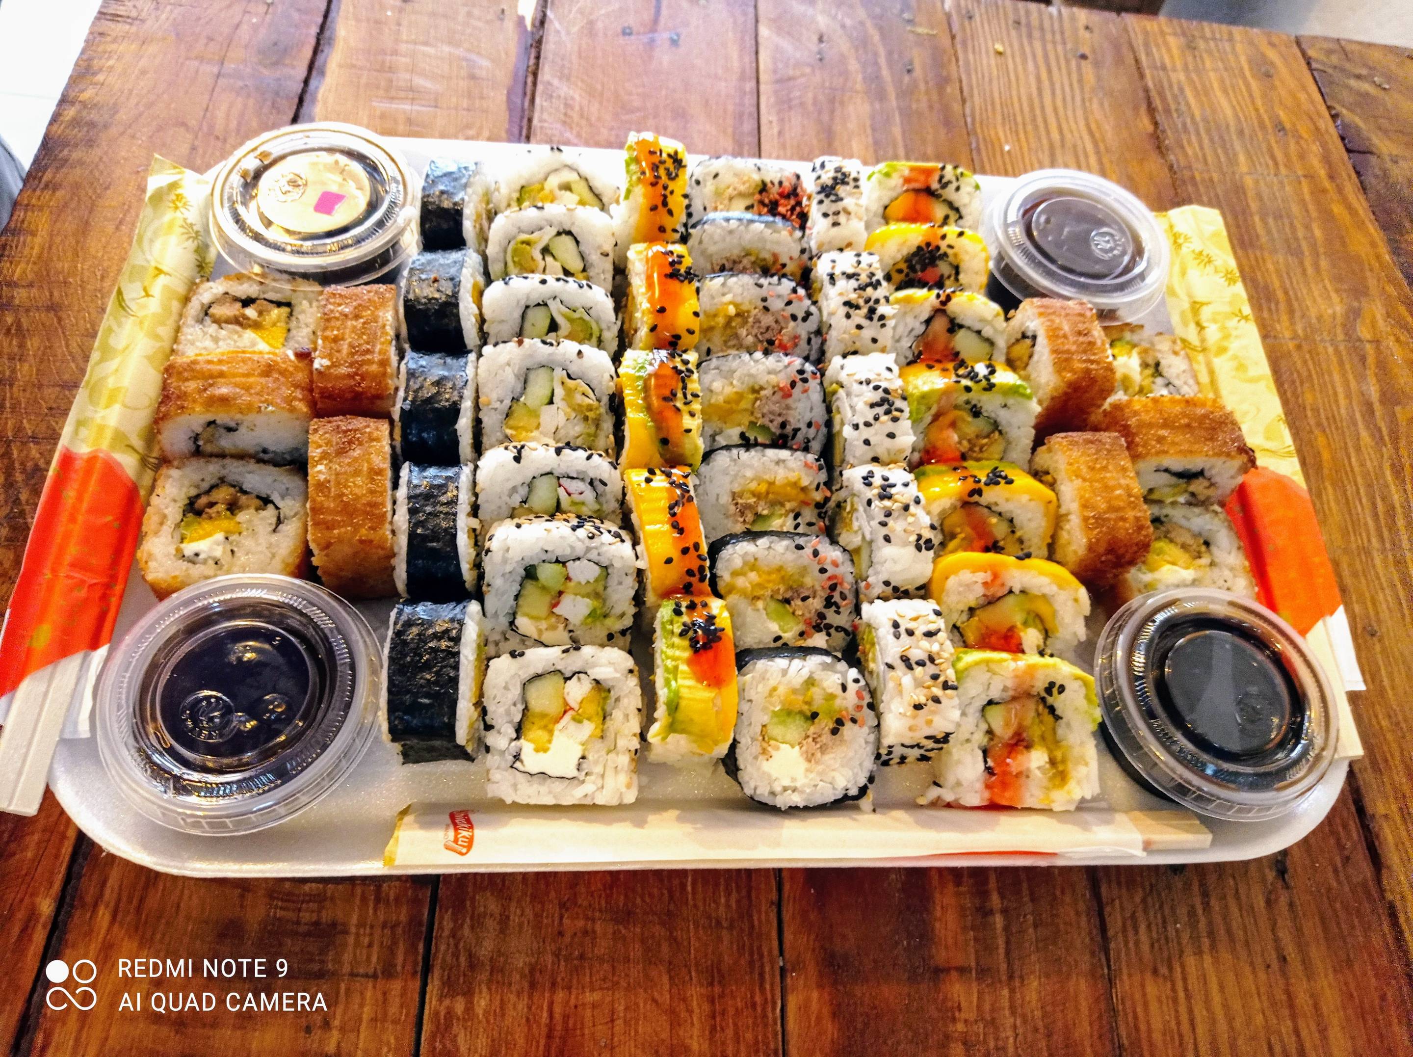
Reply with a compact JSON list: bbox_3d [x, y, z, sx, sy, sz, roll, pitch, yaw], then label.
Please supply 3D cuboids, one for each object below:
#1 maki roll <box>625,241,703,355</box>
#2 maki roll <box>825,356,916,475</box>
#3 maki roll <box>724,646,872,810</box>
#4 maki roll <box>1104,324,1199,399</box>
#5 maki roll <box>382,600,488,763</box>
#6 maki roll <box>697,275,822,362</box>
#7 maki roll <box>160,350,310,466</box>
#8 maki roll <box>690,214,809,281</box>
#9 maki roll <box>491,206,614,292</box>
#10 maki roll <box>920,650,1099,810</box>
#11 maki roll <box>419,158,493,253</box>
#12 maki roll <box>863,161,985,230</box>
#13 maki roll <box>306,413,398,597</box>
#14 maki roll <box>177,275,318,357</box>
[{"bbox_3d":[-0.015,-0.073,0.384,0.023,0.038,0.041,-1,59,-3],"label":"maki roll"},{"bbox_3d":[0.050,-0.034,0.351,0.019,0.037,0.037,1,58,-8],"label":"maki roll"},{"bbox_3d":[0.025,0.052,0.296,0.036,0.021,0.038,3,90,-5],"label":"maki roll"},{"bbox_3d":[0.146,-0.055,0.394,0.037,0.021,0.036,2,100,-7],"label":"maki roll"},{"bbox_3d":[-0.072,0.041,0.306,0.023,0.038,0.040,0,59,-6],"label":"maki roll"},{"bbox_3d":[0.017,-0.061,0.362,0.037,0.021,0.038,8,102,-1],"label":"maki roll"},{"bbox_3d":[-0.141,-0.035,0.341,0.039,0.036,0.021,-4,59,-10],"label":"maki roll"},{"bbox_3d":[0.013,-0.088,0.393,0.040,0.040,0.022,1,22,-7],"label":"maki roll"},{"bbox_3d":[-0.052,-0.086,0.382,0.042,0.040,0.024,1,25,-7],"label":"maki roll"},{"bbox_3d":[0.084,0.056,0.315,0.041,0.022,0.037,0,95,-8],"label":"maki roll"},{"bbox_3d":[-0.082,-0.101,0.377,0.019,0.038,0.037,-1,59,-4],"label":"maki roll"},{"bbox_3d":[0.077,-0.112,0.417,0.040,0.040,0.023,6,23,-5],"label":"maki roll"},{"bbox_3d":[-0.101,-0.006,0.328,0.021,0.040,0.044,-2,59,-9],"label":"maki roll"},{"bbox_3d":[-0.141,-0.059,0.352,0.042,0.025,0.041,1,103,-7],"label":"maki roll"}]

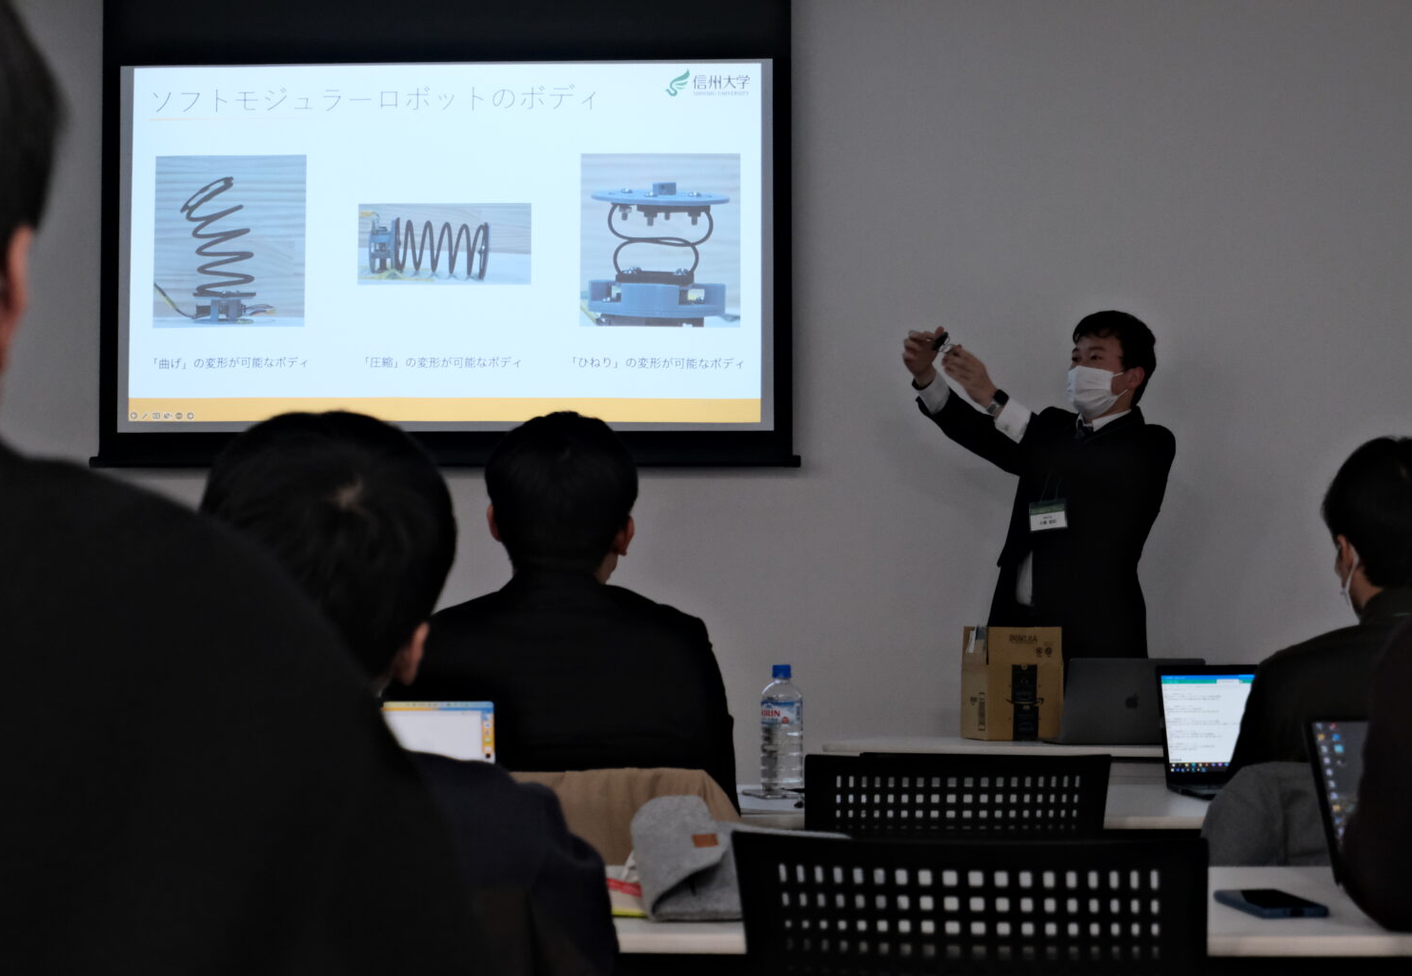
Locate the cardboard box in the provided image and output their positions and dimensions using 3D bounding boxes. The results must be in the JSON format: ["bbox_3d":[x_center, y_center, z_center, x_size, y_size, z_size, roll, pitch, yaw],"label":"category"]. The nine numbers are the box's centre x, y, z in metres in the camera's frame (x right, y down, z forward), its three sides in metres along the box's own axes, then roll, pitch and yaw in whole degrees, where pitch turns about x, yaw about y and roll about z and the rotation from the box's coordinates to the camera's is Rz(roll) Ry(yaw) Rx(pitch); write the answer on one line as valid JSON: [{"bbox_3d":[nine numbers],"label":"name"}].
[{"bbox_3d":[0.714,0.452,6.442,0.185,0.263,0.180,1,-2,-13],"label":"cardboard box"}]

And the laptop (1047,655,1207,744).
[{"bbox_3d":[0.932,0.475,6.206,0.304,0.197,0.312,0,-2,-3],"label":"laptop"}]

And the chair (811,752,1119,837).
[{"bbox_3d":[0.380,0.801,4.190,0.500,0.815,0.560,0,-2,3],"label":"chair"}]

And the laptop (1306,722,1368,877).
[{"bbox_3d":[0.871,0.351,3.058,0.320,0.180,0.340,0,-2,-5],"label":"laptop"}]

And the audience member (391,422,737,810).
[{"bbox_3d":[-0.205,0.559,4.340,0.500,1.312,0.700,0,-2,0],"label":"audience member"}]

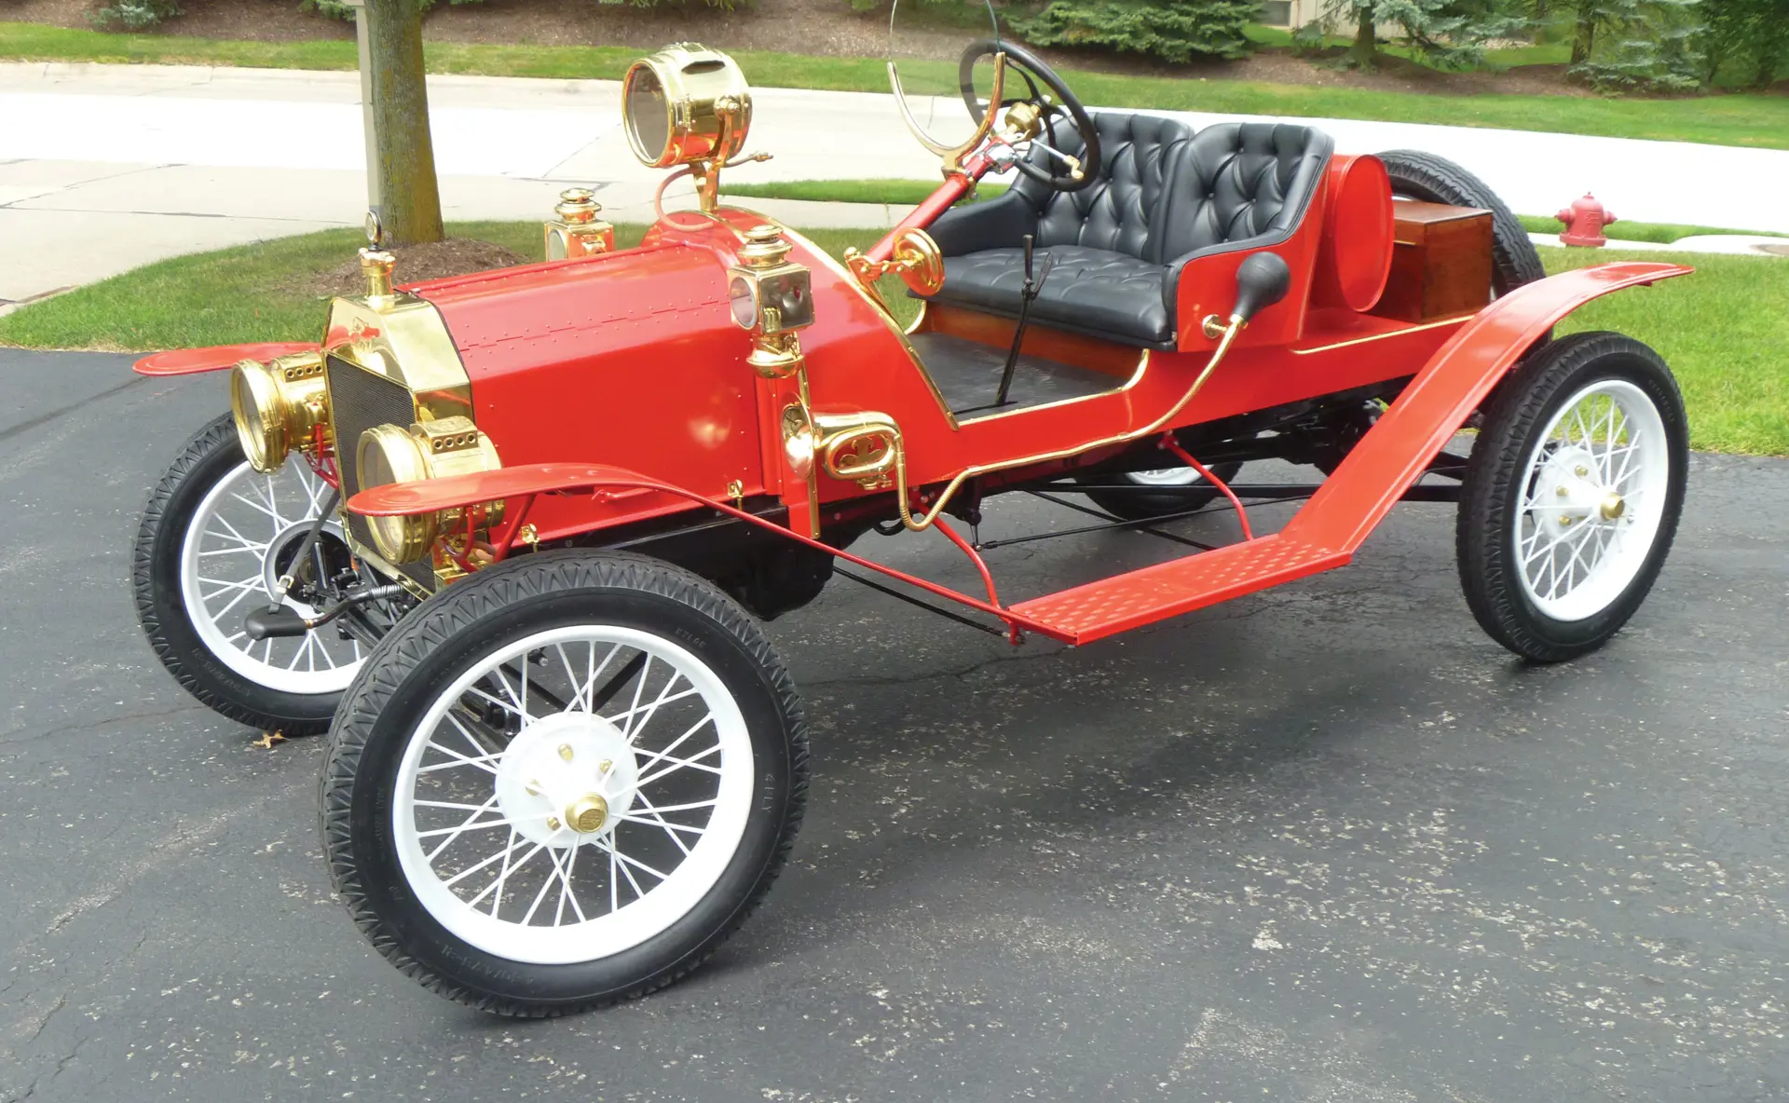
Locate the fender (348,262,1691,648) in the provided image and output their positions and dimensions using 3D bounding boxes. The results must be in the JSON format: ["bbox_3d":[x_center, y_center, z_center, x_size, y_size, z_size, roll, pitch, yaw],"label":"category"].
[{"bbox_3d":[0.557,-0.149,3.489,3.210,0.495,0.200,-13,21,-32],"label":"fender"}]

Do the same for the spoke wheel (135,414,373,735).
[{"bbox_3d":[-1.284,0.031,4.019,0.762,0.762,0.115,-9,18,-21],"label":"spoke wheel"}]

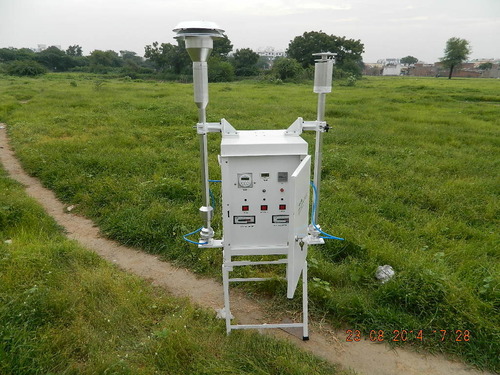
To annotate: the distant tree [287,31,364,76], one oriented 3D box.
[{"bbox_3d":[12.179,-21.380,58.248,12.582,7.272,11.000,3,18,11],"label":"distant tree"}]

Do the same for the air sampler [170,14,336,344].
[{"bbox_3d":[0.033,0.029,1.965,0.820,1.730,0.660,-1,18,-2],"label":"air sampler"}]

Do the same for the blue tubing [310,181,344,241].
[{"bbox_3d":[0.442,0.136,2.062,0.194,0.368,0.140,0,18,0],"label":"blue tubing"}]

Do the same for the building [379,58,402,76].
[{"bbox_3d":[38.747,-33.303,99.583,6.600,4.800,6.000,7,19,19],"label":"building"}]

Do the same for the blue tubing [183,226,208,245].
[{"bbox_3d":[-0.313,0.278,2.094,0.150,0.080,0.080,-1,18,-2],"label":"blue tubing"}]

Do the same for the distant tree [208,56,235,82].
[{"bbox_3d":[-3.752,-15.515,47.532,3.422,3.253,3.600,-1,18,-4],"label":"distant tree"}]

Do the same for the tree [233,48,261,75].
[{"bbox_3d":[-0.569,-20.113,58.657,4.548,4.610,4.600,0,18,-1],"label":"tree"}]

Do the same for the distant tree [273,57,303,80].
[{"bbox_3d":[4.932,-15.636,47.493,3.946,2.998,4.000,2,18,5],"label":"distant tree"}]

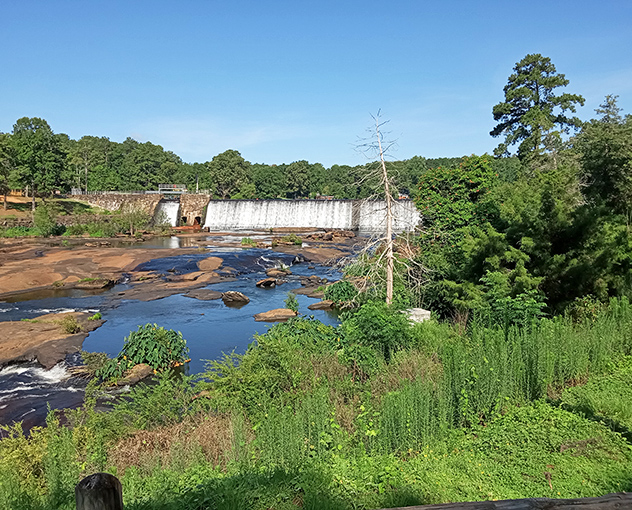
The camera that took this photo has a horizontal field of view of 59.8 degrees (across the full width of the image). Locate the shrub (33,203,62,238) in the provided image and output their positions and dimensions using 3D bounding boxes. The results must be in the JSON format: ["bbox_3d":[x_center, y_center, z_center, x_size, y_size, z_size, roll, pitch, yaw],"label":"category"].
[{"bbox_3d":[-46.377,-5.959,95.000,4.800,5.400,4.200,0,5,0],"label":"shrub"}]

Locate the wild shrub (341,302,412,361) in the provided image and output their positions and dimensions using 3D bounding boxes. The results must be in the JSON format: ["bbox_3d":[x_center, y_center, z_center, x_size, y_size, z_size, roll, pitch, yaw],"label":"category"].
[{"bbox_3d":[1.683,2.128,15.300,1.950,1.600,1.700,0,5,0],"label":"wild shrub"}]

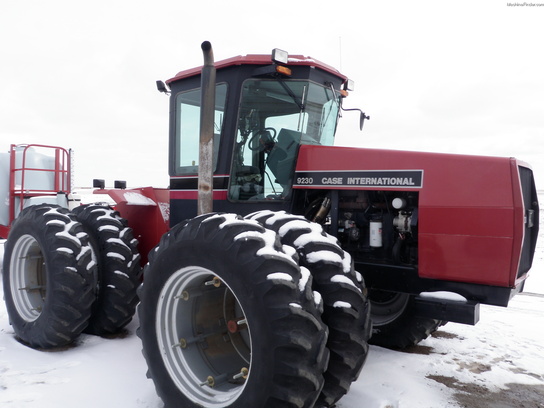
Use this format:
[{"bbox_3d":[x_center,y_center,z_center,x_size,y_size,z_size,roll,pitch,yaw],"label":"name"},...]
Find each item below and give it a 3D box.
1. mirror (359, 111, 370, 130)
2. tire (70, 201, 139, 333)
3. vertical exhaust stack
[{"bbox_3d":[1.163,-1.038,5.500,0.110,0.250,0.170,1,2,15],"label":"mirror"},{"bbox_3d":[-2.365,0.858,5.855,1.750,1.720,0.470,2,2,39],"label":"tire"},{"bbox_3d":[-0.679,-0.708,4.614,0.160,2.000,0.180,2,2,39],"label":"vertical exhaust stack"}]

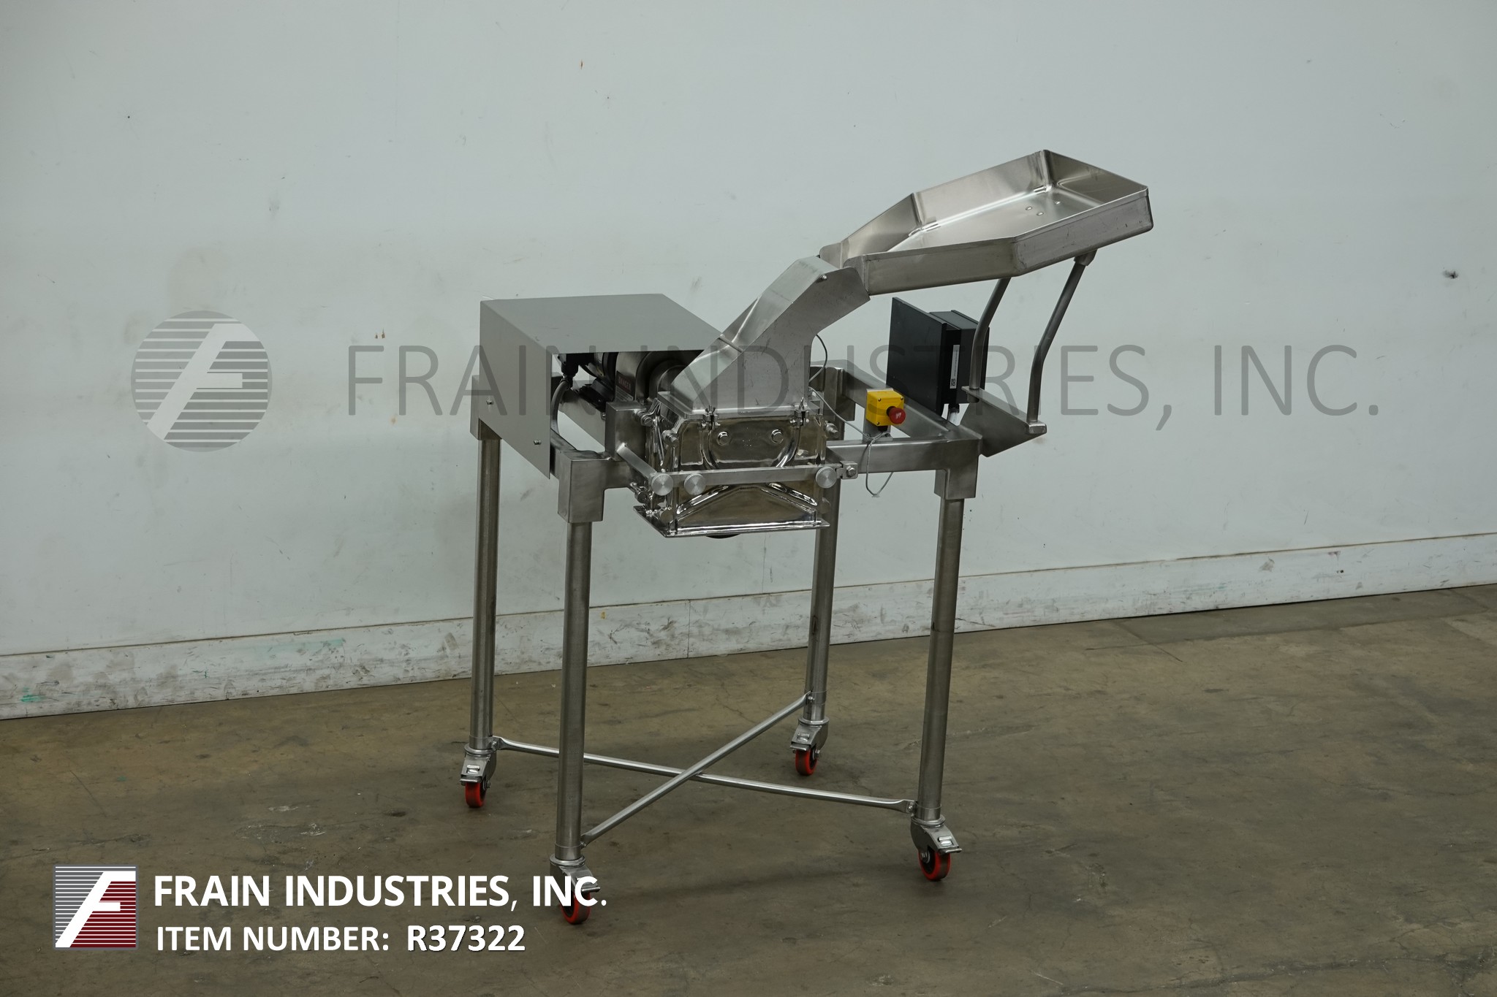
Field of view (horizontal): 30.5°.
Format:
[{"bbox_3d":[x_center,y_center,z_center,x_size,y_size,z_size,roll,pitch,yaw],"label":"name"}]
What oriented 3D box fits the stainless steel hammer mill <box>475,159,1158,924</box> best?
[{"bbox_3d":[0.068,0.045,6.295,1.188,1.710,1.076,-3,17,-22],"label":"stainless steel hammer mill"}]

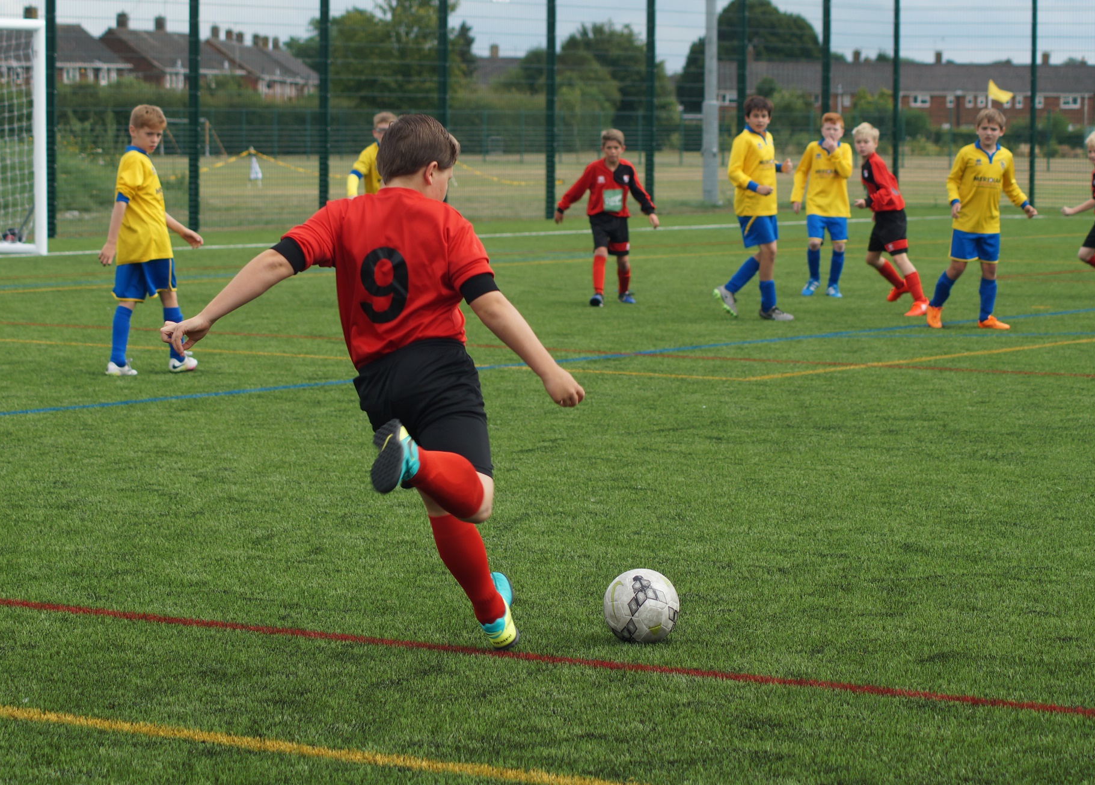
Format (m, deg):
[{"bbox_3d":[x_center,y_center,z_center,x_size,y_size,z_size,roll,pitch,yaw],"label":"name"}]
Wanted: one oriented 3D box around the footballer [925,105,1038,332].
[{"bbox_3d":[2.915,-1.160,23.001,0.690,1.466,0.430,-1,5,-18],"label":"footballer"}]

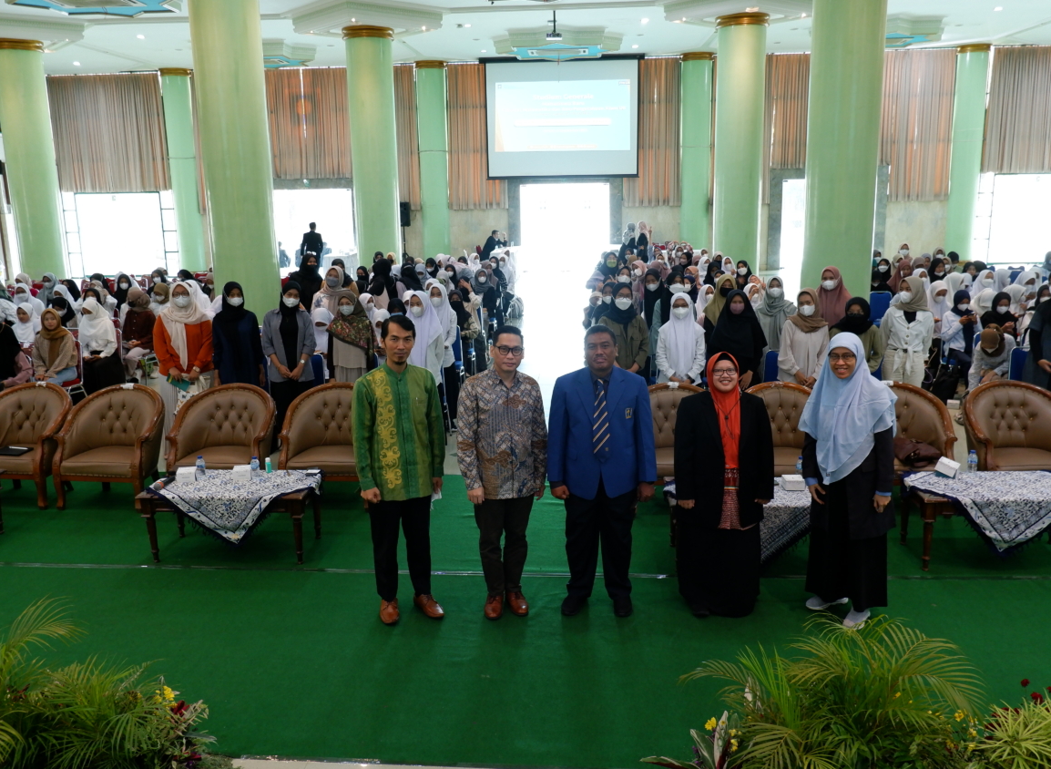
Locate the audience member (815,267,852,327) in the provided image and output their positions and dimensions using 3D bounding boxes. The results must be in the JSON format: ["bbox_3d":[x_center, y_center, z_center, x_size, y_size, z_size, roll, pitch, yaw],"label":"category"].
[{"bbox_3d":[3.182,-0.428,8.758,0.460,1.610,0.300,1,11,9],"label":"audience member"}]

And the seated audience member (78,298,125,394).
[{"bbox_3d":[-4.797,-0.293,9.434,0.470,1.330,0.640,0,11,4],"label":"seated audience member"}]

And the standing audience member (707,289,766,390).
[{"bbox_3d":[1.870,-0.098,7.471,0.500,1.517,0.360,-1,13,-1],"label":"standing audience member"}]

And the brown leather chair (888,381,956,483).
[{"bbox_3d":[2.766,0.469,6.383,0.770,0.850,0.720,2,13,11],"label":"brown leather chair"}]

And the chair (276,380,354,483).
[{"bbox_3d":[-1.487,0.475,6.709,0.770,0.850,0.720,0,13,7],"label":"chair"}]

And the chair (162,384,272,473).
[{"bbox_3d":[-2.363,0.483,6.745,0.770,0.850,0.720,0,13,5],"label":"chair"}]

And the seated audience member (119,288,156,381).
[{"bbox_3d":[-5.163,-0.633,10.996,0.480,1.238,0.750,0,13,3],"label":"seated audience member"}]

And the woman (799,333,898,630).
[{"bbox_3d":[1.760,0.509,4.553,0.530,1.620,0.400,3,13,17],"label":"woman"}]

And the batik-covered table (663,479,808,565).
[{"bbox_3d":[1.487,0.908,5.391,1.120,0.480,0.560,0,13,3],"label":"batik-covered table"}]

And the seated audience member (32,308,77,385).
[{"bbox_3d":[-4.912,-0.114,8.563,0.500,1.295,0.750,-1,13,-1],"label":"seated audience member"}]

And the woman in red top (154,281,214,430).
[{"bbox_3d":[-3.155,-0.145,7.806,0.530,1.631,0.380,-2,13,-6],"label":"woman in red top"}]

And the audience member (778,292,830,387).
[{"bbox_3d":[2.543,-0.096,7.702,0.470,1.550,0.300,1,11,9],"label":"audience member"}]

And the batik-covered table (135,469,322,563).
[{"bbox_3d":[-1.984,0.897,5.728,1.120,0.480,0.550,0,13,4],"label":"batik-covered table"}]

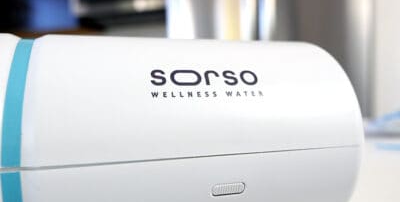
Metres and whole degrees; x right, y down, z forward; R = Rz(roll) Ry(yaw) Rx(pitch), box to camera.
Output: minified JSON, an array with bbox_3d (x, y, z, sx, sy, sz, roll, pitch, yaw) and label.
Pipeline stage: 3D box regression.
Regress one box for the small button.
[{"bbox_3d":[0.016,0.050,0.208,0.020,0.007,0.003,-1,17,-18],"label":"small button"}]

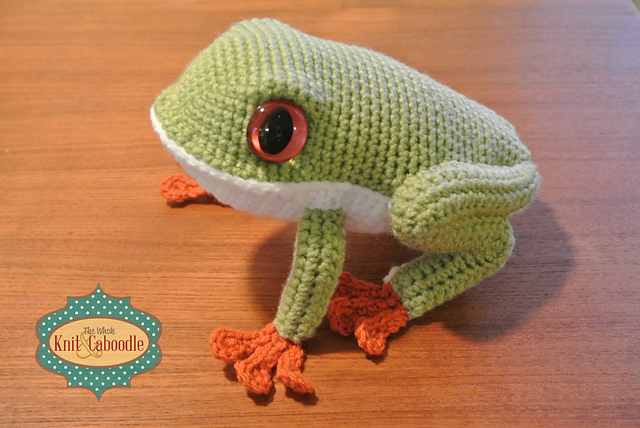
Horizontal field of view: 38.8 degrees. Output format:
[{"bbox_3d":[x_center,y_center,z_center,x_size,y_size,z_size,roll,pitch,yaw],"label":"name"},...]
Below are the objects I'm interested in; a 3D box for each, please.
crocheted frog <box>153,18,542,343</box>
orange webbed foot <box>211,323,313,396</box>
[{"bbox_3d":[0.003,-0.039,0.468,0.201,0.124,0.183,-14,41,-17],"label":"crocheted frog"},{"bbox_3d":[-0.025,0.065,0.422,0.055,0.020,0.034,20,43,23],"label":"orange webbed foot"}]

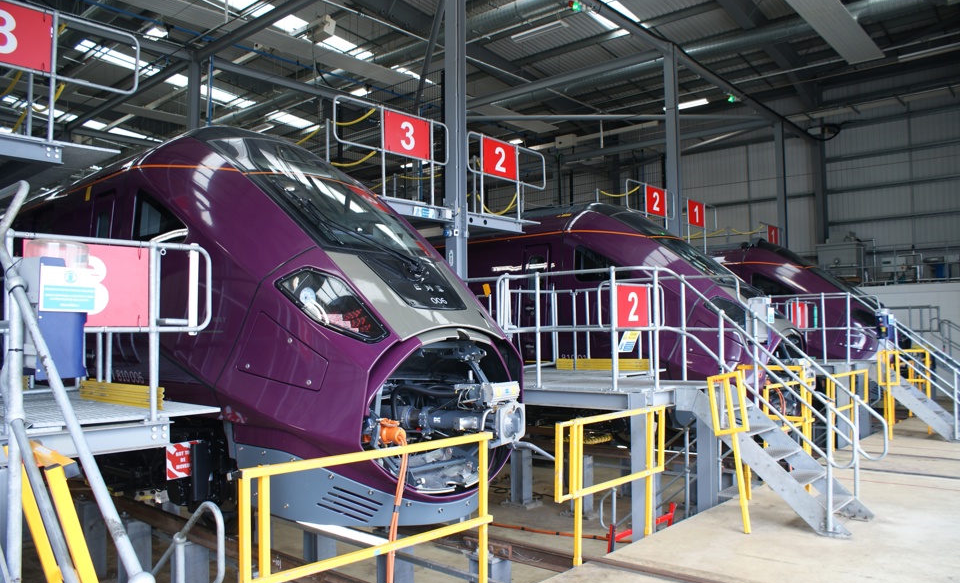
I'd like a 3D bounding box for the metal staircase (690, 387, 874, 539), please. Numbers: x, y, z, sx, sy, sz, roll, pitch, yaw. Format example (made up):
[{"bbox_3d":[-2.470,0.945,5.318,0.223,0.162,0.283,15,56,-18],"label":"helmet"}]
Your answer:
[{"bbox_3d":[2.937,1.585,7.082,1.480,1.210,0.790,-3,-4,41],"label":"metal staircase"}]

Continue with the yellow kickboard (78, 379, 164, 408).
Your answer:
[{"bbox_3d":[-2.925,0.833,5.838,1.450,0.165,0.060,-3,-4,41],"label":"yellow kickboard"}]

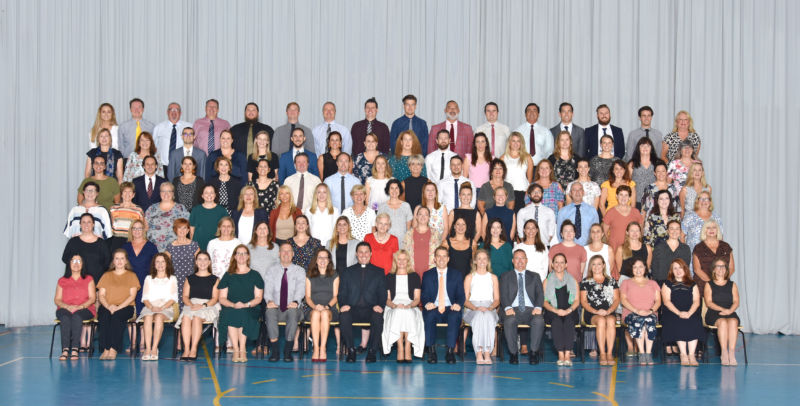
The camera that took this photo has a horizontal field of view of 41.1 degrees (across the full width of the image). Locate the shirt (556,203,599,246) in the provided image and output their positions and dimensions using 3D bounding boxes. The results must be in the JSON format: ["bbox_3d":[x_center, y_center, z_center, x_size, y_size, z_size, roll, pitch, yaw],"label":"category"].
[{"bbox_3d":[2.270,0.308,13.617,0.540,0.630,0.300,0,-2,5],"label":"shirt"}]

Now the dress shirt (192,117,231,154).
[{"bbox_3d":[-2.572,-0.847,14.590,0.530,0.660,0.310,1,-2,-5],"label":"dress shirt"}]

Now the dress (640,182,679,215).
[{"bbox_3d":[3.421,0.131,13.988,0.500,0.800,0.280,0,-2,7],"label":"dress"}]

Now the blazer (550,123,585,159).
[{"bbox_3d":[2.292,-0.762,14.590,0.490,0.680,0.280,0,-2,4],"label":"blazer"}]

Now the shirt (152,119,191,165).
[{"bbox_3d":[-3.088,-0.796,14.490,0.550,0.650,0.310,1,-2,-5],"label":"shirt"}]

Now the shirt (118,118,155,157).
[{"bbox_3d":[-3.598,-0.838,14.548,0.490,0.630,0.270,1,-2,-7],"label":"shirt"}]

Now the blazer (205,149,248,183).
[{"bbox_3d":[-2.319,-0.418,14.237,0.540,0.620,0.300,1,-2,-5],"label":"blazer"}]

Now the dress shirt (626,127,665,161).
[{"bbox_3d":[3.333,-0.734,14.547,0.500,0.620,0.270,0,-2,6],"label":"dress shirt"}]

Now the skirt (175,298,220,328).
[{"bbox_3d":[-2.383,1.311,12.620,0.540,0.340,0.500,1,-2,1],"label":"skirt"}]

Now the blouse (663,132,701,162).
[{"bbox_3d":[3.843,-0.669,14.490,0.490,0.620,0.290,0,-2,6],"label":"blouse"}]

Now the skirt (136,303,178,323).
[{"bbox_3d":[-2.846,1.280,12.468,0.460,0.280,0.500,1,-2,-6],"label":"skirt"}]

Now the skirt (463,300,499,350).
[{"bbox_3d":[0.954,1.432,12.465,0.430,0.560,0.540,0,-2,2],"label":"skirt"}]

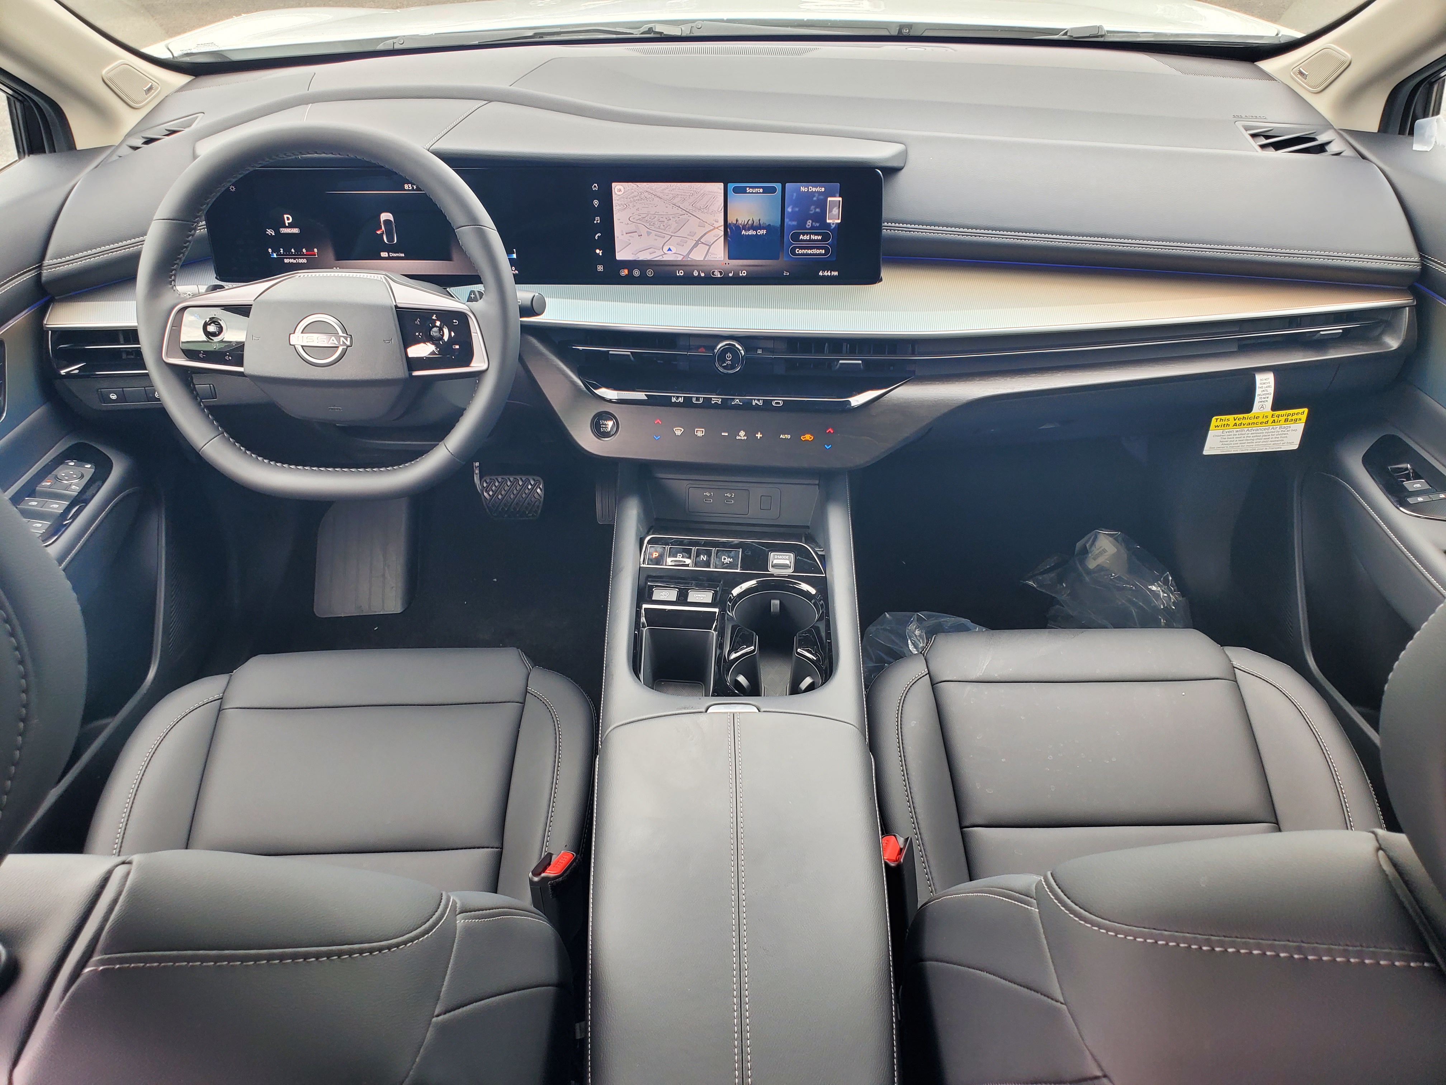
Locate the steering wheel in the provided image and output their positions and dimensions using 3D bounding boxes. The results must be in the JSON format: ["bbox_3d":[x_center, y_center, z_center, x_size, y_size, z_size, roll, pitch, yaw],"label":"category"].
[{"bbox_3d":[-0.375,-0.216,1.047,0.363,0.350,0.078,0,11,0],"label":"steering wheel"}]

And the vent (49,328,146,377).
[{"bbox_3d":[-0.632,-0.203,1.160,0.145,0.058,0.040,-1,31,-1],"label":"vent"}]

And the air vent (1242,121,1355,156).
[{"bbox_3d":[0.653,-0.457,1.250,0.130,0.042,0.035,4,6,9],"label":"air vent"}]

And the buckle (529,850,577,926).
[{"bbox_3d":[-0.135,0.288,0.878,0.028,0.076,0.042,7,18,22],"label":"buckle"}]

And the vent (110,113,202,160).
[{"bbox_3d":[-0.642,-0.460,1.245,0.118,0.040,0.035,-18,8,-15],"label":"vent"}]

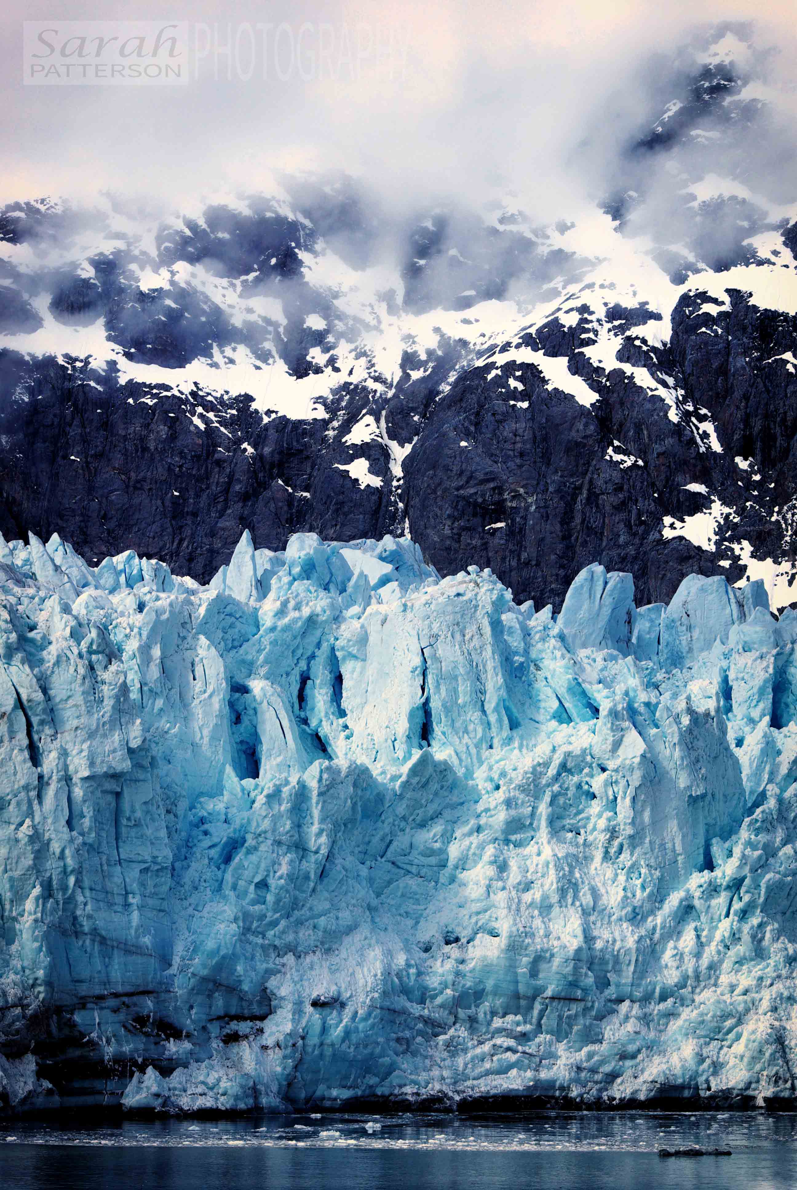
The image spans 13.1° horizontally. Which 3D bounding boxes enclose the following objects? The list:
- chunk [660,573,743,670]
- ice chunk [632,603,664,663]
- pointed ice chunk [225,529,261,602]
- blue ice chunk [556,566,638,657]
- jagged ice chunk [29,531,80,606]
[{"bbox_3d":[42.618,3.727,488.794,11.670,13.500,7.590,0,-5,0],"label":"chunk"},{"bbox_3d":[35.175,5.373,489.827,4.570,8.490,3.650,0,-5,0],"label":"ice chunk"},{"bbox_3d":[-21.531,-3.934,482.073,4.880,10.270,4.150,0,-5,0],"label":"pointed ice chunk"},{"bbox_3d":[27.768,1.961,488.583,11.030,12.850,7.170,0,-5,0],"label":"blue ice chunk"},{"bbox_3d":[-46.830,-3.540,472.593,6.910,9.680,5.190,0,-5,0],"label":"jagged ice chunk"}]

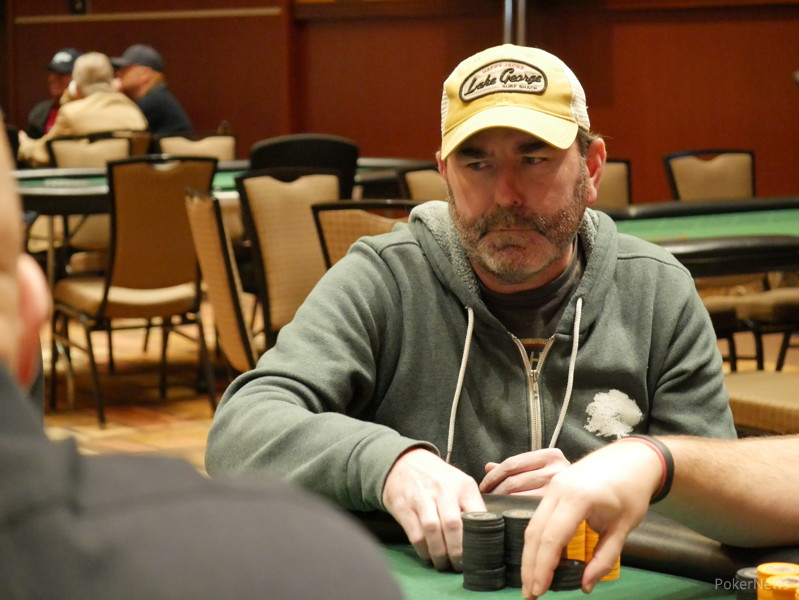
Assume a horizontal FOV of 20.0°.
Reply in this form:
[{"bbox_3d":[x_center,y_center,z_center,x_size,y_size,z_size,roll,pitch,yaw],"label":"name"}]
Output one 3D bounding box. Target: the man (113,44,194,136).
[{"bbox_3d":[-1.347,-0.577,11.200,0.780,1.360,0.550,1,6,12],"label":"man"}]

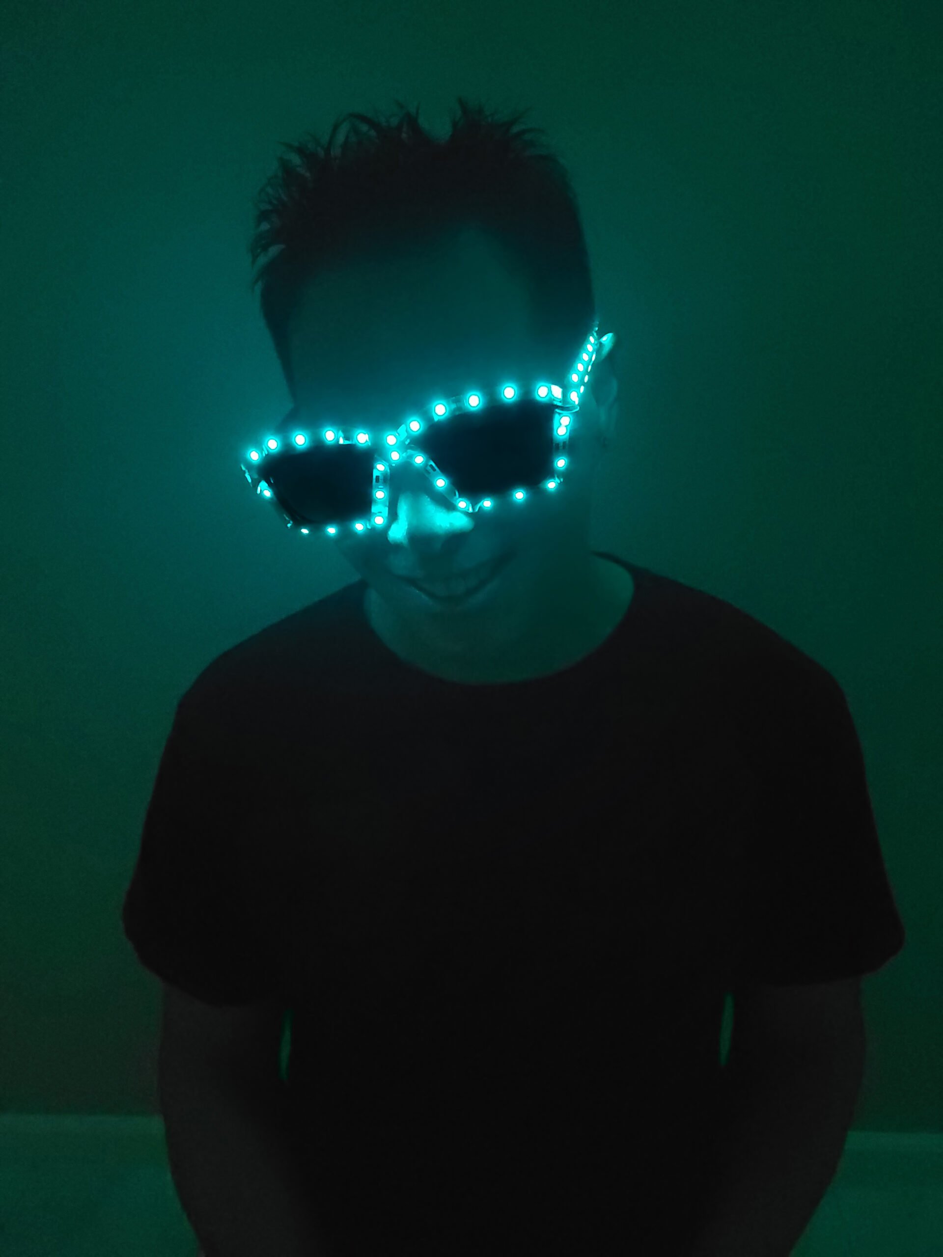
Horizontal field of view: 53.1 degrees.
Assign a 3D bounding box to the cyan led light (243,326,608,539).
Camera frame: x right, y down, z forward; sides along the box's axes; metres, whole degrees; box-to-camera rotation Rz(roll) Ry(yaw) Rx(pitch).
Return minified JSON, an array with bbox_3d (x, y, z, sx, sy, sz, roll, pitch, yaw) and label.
[{"bbox_3d":[-0.016,-0.108,0.497,0.166,0.055,0.146,-7,30,19],"label":"cyan led light"}]

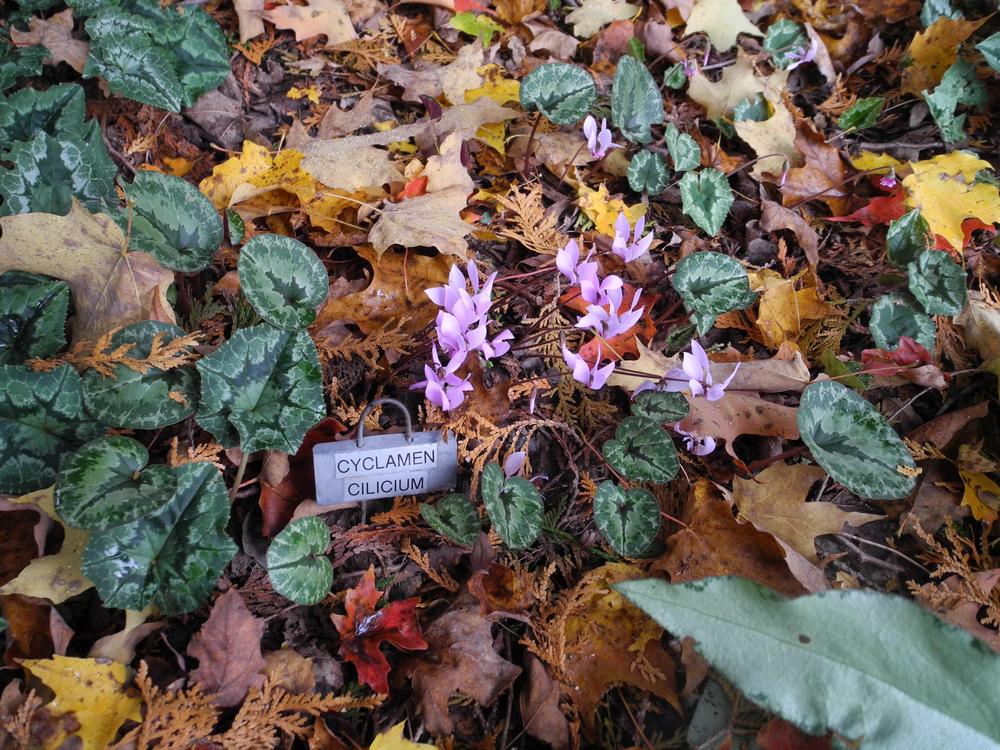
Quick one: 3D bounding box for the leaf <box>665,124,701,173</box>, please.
[{"bbox_3d":[0.150,-0.188,0.665,0.025,0.011,0.041,-6,90,9],"label":"leaf"}]

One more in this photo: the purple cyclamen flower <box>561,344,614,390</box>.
[{"bbox_3d":[0.056,-0.005,0.513,0.031,0.024,0.025,-4,45,6],"label":"purple cyclamen flower"}]

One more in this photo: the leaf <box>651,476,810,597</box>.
[{"bbox_3d":[0.141,0.108,0.477,0.085,0.023,0.073,24,64,17],"label":"leaf"}]

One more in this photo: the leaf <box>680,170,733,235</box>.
[{"bbox_3d":[0.160,-0.132,0.621,0.038,0.009,0.054,-14,86,10],"label":"leaf"}]

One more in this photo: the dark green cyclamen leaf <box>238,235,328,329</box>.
[{"bbox_3d":[-0.138,-0.060,0.515,0.051,0.010,0.065,-42,88,-15],"label":"dark green cyclamen leaf"}]

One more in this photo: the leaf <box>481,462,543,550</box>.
[{"bbox_3d":[0.008,0.076,0.472,0.033,0.013,0.051,-5,71,-1],"label":"leaf"}]

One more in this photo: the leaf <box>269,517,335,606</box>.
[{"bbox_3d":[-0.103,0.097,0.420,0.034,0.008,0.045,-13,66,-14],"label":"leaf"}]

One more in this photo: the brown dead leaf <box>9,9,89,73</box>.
[{"bbox_3d":[-0.369,-0.279,0.679,0.057,0.020,0.084,-35,70,-27],"label":"brown dead leaf"}]

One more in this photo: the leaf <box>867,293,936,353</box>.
[{"bbox_3d":[0.246,-0.028,0.495,0.043,0.012,0.046,-22,62,-13],"label":"leaf"}]

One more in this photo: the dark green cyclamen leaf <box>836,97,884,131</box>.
[{"bbox_3d":[0.314,-0.227,0.700,0.062,0.012,0.025,-35,60,-20],"label":"dark green cyclamen leaf"}]

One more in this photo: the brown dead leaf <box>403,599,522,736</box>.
[{"bbox_3d":[-0.020,0.157,0.435,0.063,0.023,0.069,9,58,5],"label":"brown dead leaf"}]

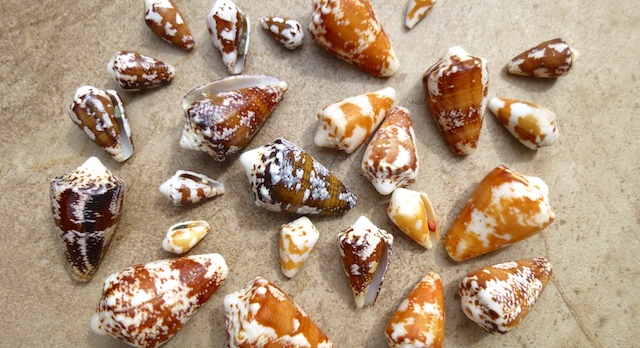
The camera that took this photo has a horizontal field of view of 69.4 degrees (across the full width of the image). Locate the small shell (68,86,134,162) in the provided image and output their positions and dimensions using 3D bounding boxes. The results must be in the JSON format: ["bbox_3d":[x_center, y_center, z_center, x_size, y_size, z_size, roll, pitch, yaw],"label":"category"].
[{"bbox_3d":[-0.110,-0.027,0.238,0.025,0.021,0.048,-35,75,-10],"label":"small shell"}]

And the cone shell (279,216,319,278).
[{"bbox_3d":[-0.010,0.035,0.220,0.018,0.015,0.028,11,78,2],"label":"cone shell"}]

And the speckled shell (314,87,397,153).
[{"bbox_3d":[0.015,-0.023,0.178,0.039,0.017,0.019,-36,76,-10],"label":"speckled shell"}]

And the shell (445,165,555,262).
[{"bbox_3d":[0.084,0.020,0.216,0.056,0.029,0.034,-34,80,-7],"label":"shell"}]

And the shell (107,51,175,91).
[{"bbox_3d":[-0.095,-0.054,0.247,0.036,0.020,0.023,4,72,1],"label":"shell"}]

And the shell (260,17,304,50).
[{"bbox_3d":[-0.016,-0.060,0.193,0.021,0.011,0.012,31,75,9],"label":"shell"}]

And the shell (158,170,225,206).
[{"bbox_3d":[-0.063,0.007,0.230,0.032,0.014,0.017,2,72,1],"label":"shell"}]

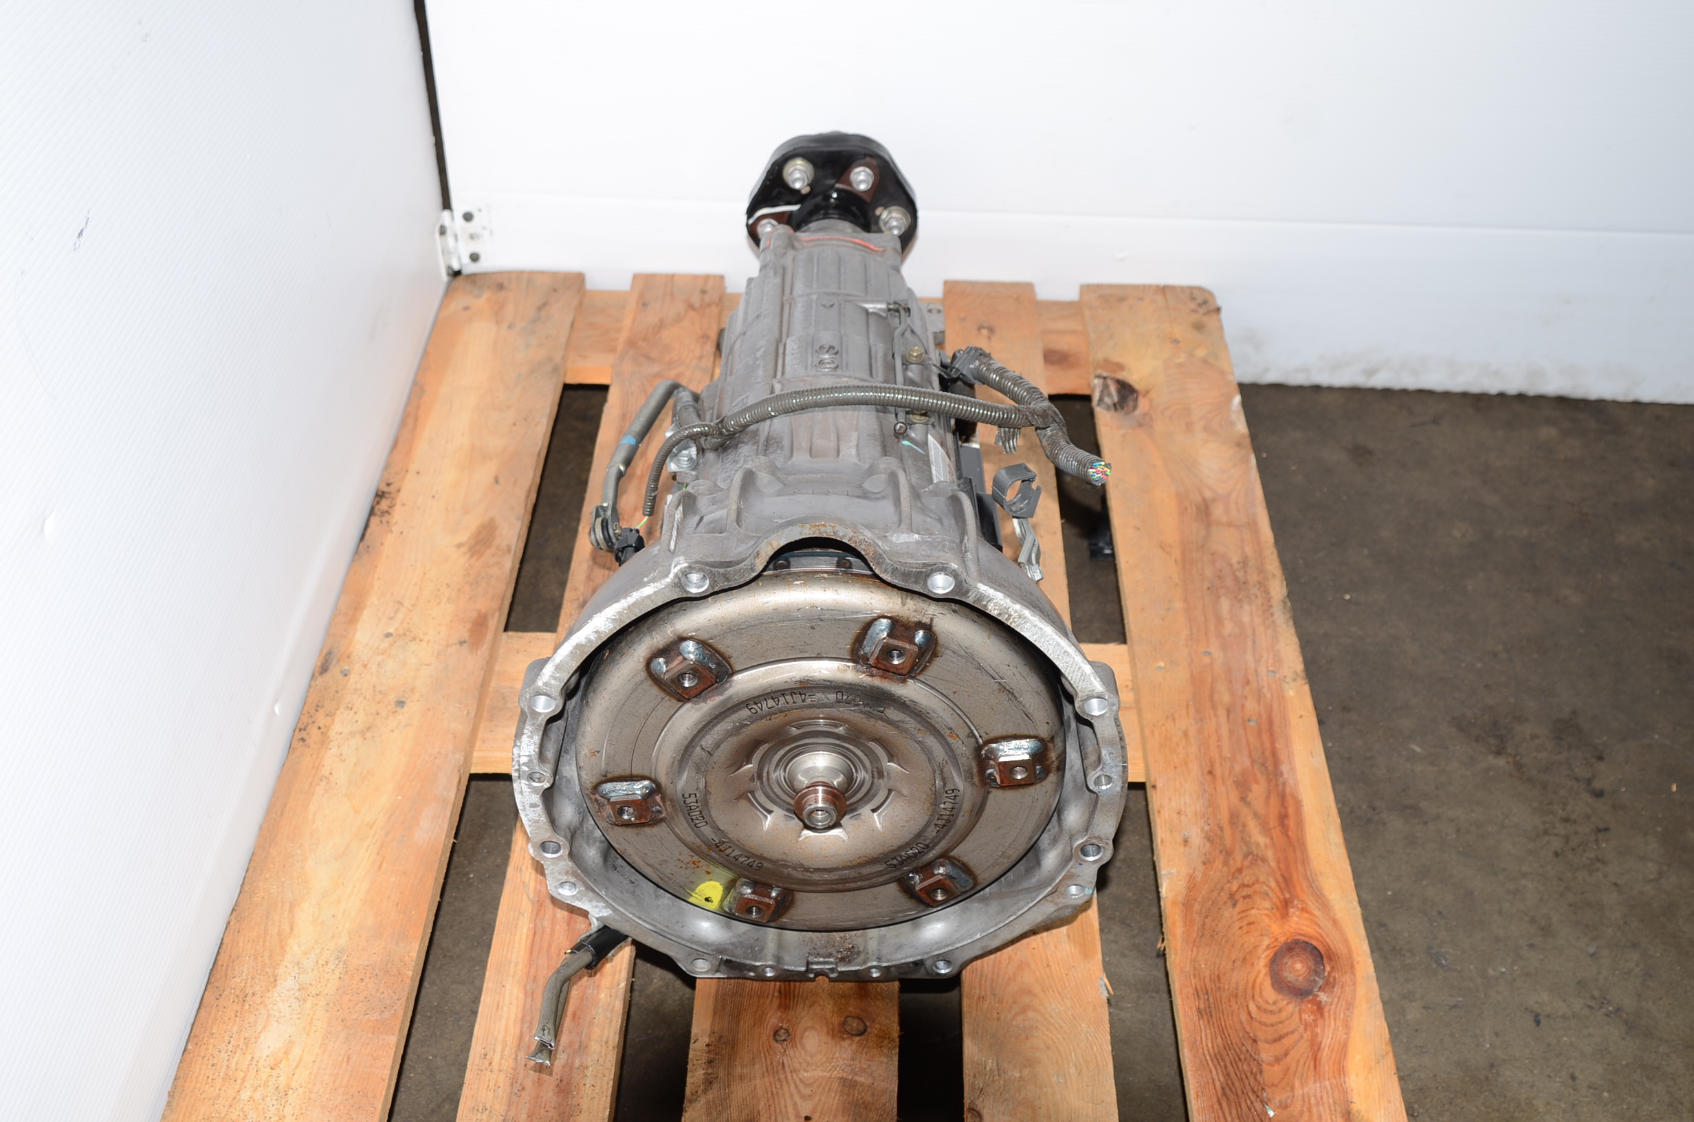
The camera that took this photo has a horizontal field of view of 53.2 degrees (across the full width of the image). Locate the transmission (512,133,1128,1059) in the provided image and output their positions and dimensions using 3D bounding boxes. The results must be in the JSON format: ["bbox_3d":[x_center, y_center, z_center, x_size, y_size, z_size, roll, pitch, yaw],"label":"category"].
[{"bbox_3d":[-0.015,-0.102,1.304,0.375,0.405,0.789,1,40,0],"label":"transmission"}]

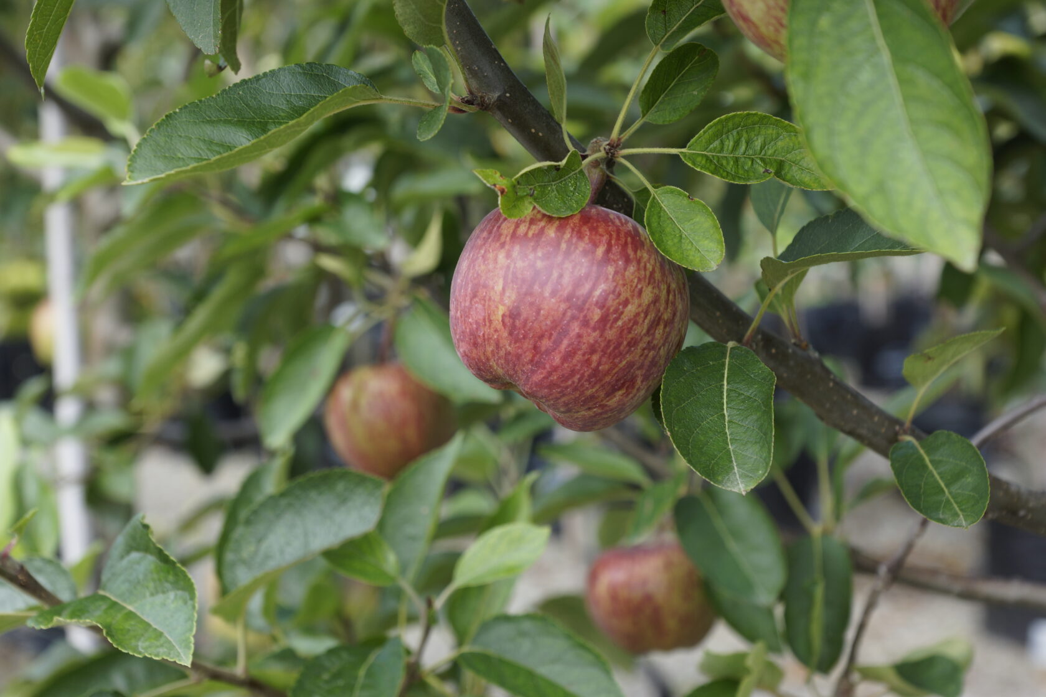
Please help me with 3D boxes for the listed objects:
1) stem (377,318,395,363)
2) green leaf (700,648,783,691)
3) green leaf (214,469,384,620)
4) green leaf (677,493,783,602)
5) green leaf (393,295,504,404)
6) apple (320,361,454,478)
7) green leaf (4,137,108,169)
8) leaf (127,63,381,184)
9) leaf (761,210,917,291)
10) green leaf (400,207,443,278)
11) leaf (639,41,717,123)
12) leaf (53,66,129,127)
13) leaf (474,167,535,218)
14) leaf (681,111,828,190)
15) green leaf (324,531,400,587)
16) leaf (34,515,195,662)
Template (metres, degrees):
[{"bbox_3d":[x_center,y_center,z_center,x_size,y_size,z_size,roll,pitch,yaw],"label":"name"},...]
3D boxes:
[{"bbox_3d":[-0.081,-0.005,1.030,0.004,0.029,0.004,15,0,0],"label":"stem"},{"bbox_3d":[0.115,0.170,0.920,0.044,0.015,0.027,3,41,-7],"label":"green leaf"},{"bbox_3d":[-0.098,0.081,0.755,0.086,0.017,0.043,-35,43,-13],"label":"green leaf"},{"bbox_3d":[0.094,0.090,0.790,0.041,0.063,0.015,-31,-16,-3],"label":"green leaf"},{"bbox_3d":[-0.038,0.001,0.910,0.037,0.070,0.016,-40,-13,-8],"label":"green leaf"},{"bbox_3d":[-0.073,0.040,0.965,0.073,0.066,0.073,-1,9,0],"label":"apple"},{"bbox_3d":[-0.288,-0.122,1.080,0.064,0.015,0.030,0,37,0],"label":"green leaf"},{"bbox_3d":[-0.087,-0.072,0.565,0.086,0.014,0.034,-19,37,-3],"label":"leaf"},{"bbox_3d":[0.108,-0.033,0.590,0.056,0.015,0.026,-12,41,-10],"label":"leaf"},{"bbox_3d":[-0.058,-0.062,1.035,0.018,0.045,0.011,7,-26,45],"label":"green leaf"},{"bbox_3d":[0.051,-0.087,0.575,0.034,0.019,0.006,-44,0,-16],"label":"leaf"},{"bbox_3d":[-0.267,-0.156,1.080,0.056,0.034,0.015,37,-18,6],"label":"leaf"},{"bbox_3d":[-0.006,-0.049,0.557,0.020,0.017,0.009,12,-22,-21],"label":"leaf"},{"bbox_3d":[0.077,-0.063,0.567,0.053,0.026,0.013,13,-30,0],"label":"leaf"},{"bbox_3d":[-0.065,0.082,0.690,0.040,0.025,0.012,25,-21,6],"label":"green leaf"},{"bbox_3d":[-0.148,0.087,0.635,0.054,0.026,0.050,28,56,26],"label":"leaf"}]

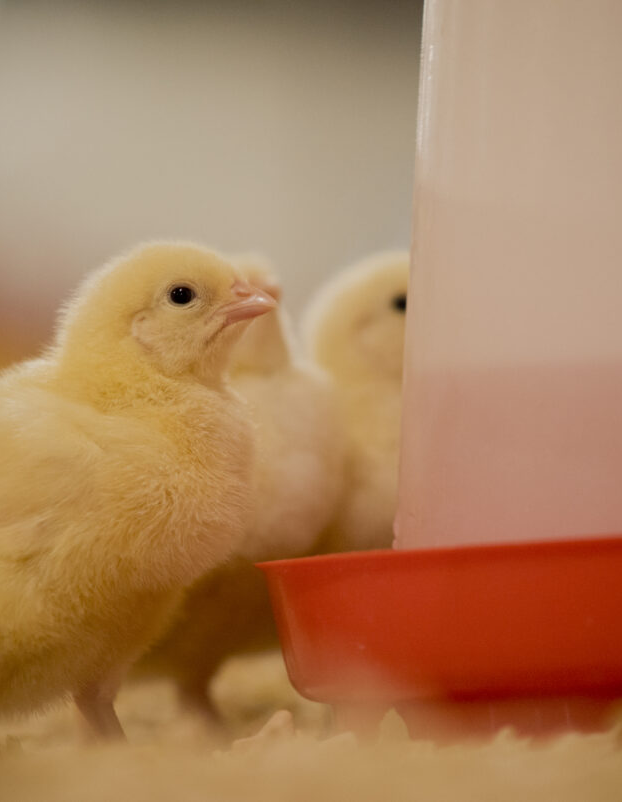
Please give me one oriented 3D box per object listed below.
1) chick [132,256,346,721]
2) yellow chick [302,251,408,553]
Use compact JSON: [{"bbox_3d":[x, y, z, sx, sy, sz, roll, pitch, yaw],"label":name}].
[{"bbox_3d":[-0.027,0.022,1.350,0.088,0.110,0.063,0,-1,38],"label":"chick"},{"bbox_3d":[0.009,0.022,1.410,0.088,0.115,0.063,0,-1,30],"label":"yellow chick"}]

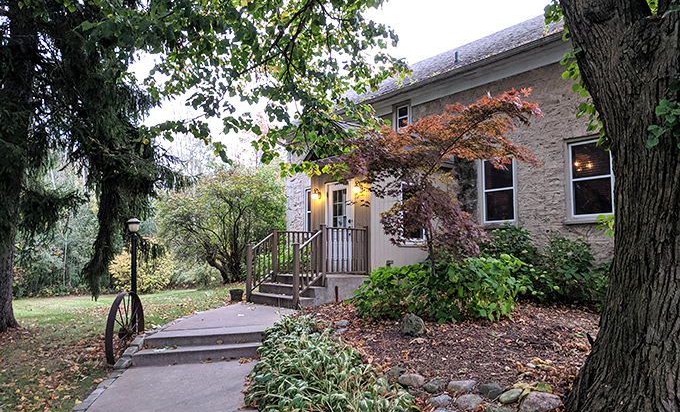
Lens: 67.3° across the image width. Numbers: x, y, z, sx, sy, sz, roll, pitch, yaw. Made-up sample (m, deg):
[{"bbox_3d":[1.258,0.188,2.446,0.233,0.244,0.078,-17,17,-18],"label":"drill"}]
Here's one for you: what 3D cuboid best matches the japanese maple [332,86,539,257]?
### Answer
[{"bbox_3d":[1.695,-0.120,8.700,3.400,3.720,2.700,0,-5,0],"label":"japanese maple"}]

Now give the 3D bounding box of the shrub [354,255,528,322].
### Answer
[{"bbox_3d":[1.646,1.274,8.366,2.750,1.000,1.750,0,-5,0],"label":"shrub"}]

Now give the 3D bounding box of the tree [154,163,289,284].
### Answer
[{"bbox_3d":[-3.985,0.629,17.321,4.300,4.000,4.000,0,-5,0],"label":"tree"}]

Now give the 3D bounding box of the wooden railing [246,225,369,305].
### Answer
[{"bbox_3d":[-0.651,1.195,10.396,1.800,1.500,1.770,4,-7,-39],"label":"wooden railing"}]

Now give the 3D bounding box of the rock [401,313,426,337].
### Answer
[{"bbox_3d":[0.979,1.591,6.800,0.330,0.280,0.270,0,-5,0],"label":"rock"}]

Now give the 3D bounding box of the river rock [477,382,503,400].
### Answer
[{"bbox_3d":[1.379,1.680,4.650,0.240,0.130,0.180,0,-5,0],"label":"river rock"}]

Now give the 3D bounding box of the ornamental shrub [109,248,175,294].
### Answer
[{"bbox_3d":[-6.528,2.108,16.880,2.200,1.500,2.000,0,-5,0],"label":"ornamental shrub"}]

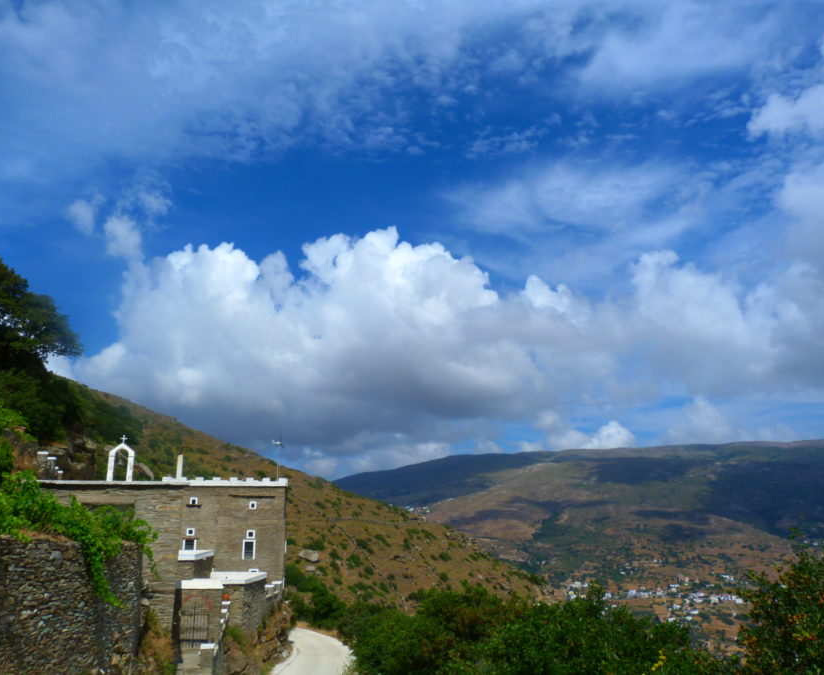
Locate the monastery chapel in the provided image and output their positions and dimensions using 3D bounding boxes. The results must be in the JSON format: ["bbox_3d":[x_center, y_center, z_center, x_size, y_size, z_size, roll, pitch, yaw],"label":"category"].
[{"bbox_3d":[-12.660,9.717,32.880,12.612,9.100,9.500,0,-12,2],"label":"monastery chapel"}]

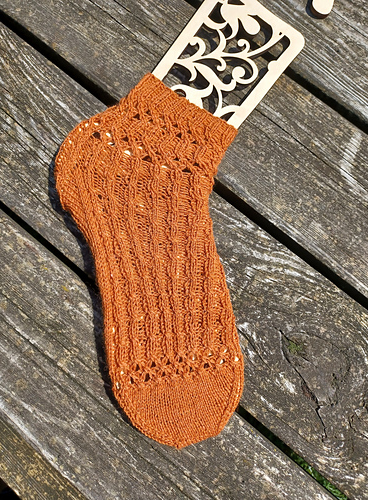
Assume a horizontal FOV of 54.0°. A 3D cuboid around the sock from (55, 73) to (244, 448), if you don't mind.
[{"bbox_3d":[-0.018,-0.007,0.287,0.157,0.018,0.301,-8,79,-4],"label":"sock"}]

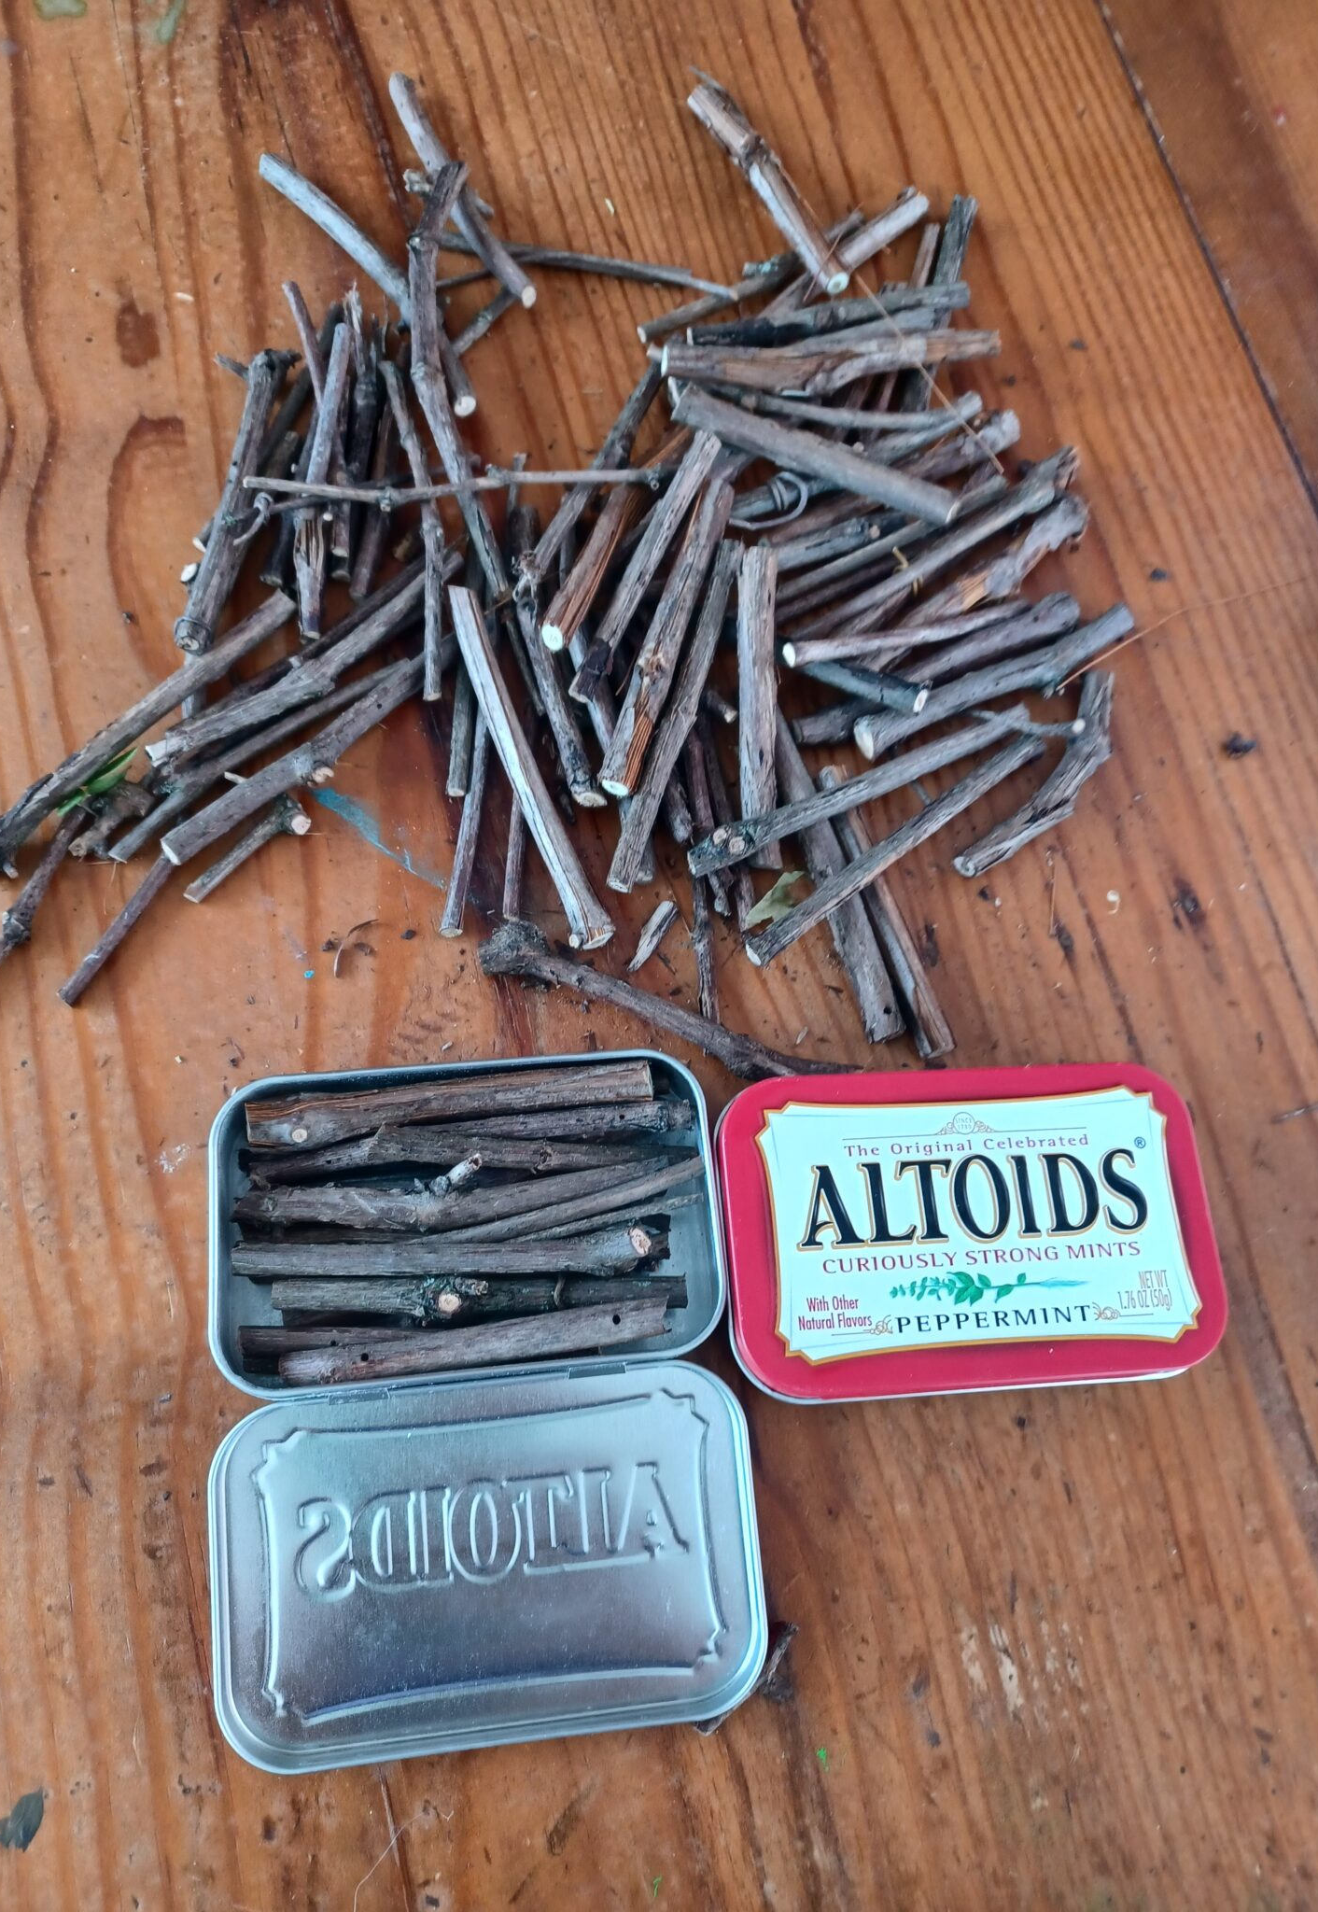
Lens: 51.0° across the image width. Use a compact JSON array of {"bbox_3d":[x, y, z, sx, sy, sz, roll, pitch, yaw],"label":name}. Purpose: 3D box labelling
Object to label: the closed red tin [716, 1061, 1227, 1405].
[{"bbox_3d":[0.060,0.055,0.273,0.096,0.021,0.061,-2,67,-6],"label":"closed red tin"}]

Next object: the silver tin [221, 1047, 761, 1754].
[{"bbox_3d":[-0.033,0.079,0.255,0.095,0.021,0.120,-4,67,-7],"label":"silver tin"}]

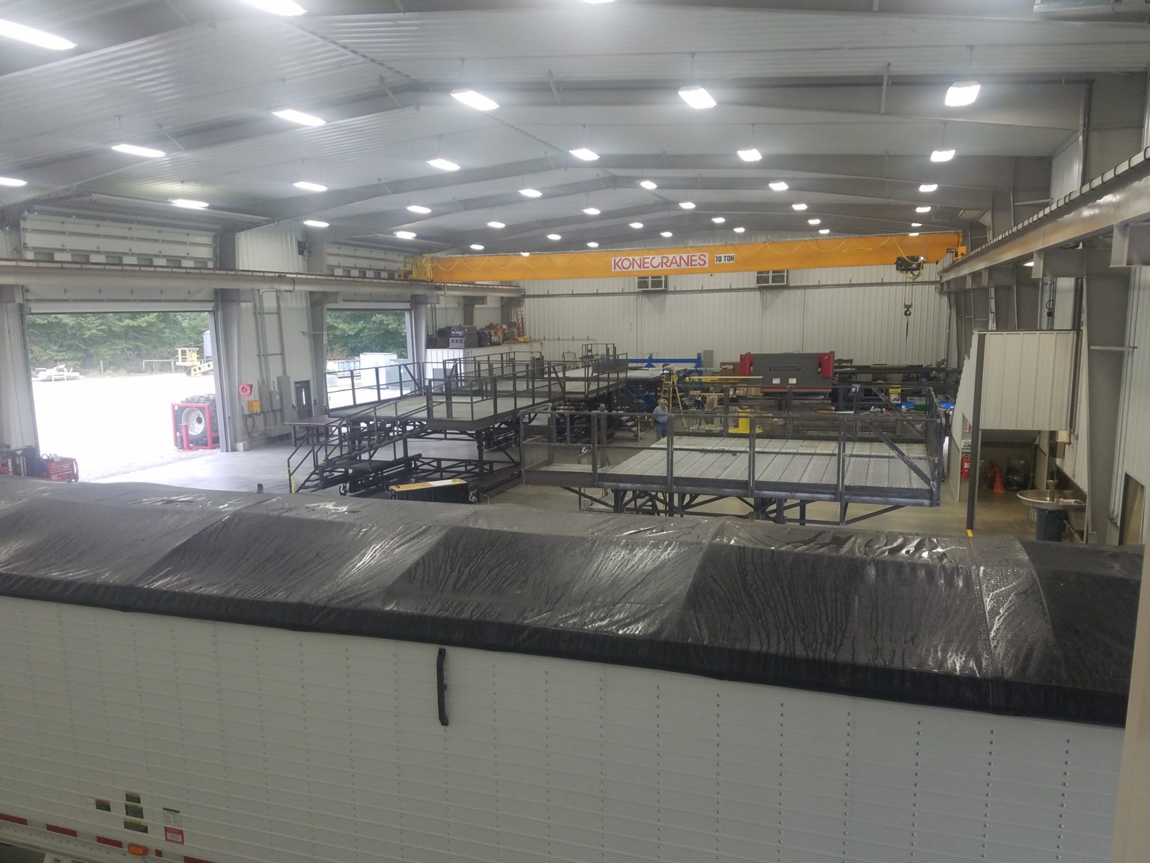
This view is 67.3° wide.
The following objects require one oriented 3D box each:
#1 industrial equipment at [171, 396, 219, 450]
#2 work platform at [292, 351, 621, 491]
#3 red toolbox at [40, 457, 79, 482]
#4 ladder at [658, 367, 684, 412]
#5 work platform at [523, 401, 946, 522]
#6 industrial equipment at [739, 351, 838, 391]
[{"bbox_3d":[-14.151,-0.389,32.635,1.720,1.960,1.250,2,8,20],"label":"industrial equipment"},{"bbox_3d":[-2.857,-0.669,28.544,6.000,3.160,13.200,2,8,20],"label":"work platform"},{"bbox_3d":[-15.403,1.215,25.754,0.440,0.750,0.920,2,8,20],"label":"red toolbox"},{"bbox_3d":[3.754,-1.217,34.332,0.620,2.200,1.300,6,11,43],"label":"ladder"},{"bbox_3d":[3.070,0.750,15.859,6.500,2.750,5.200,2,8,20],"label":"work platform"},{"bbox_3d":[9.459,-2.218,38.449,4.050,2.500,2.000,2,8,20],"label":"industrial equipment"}]

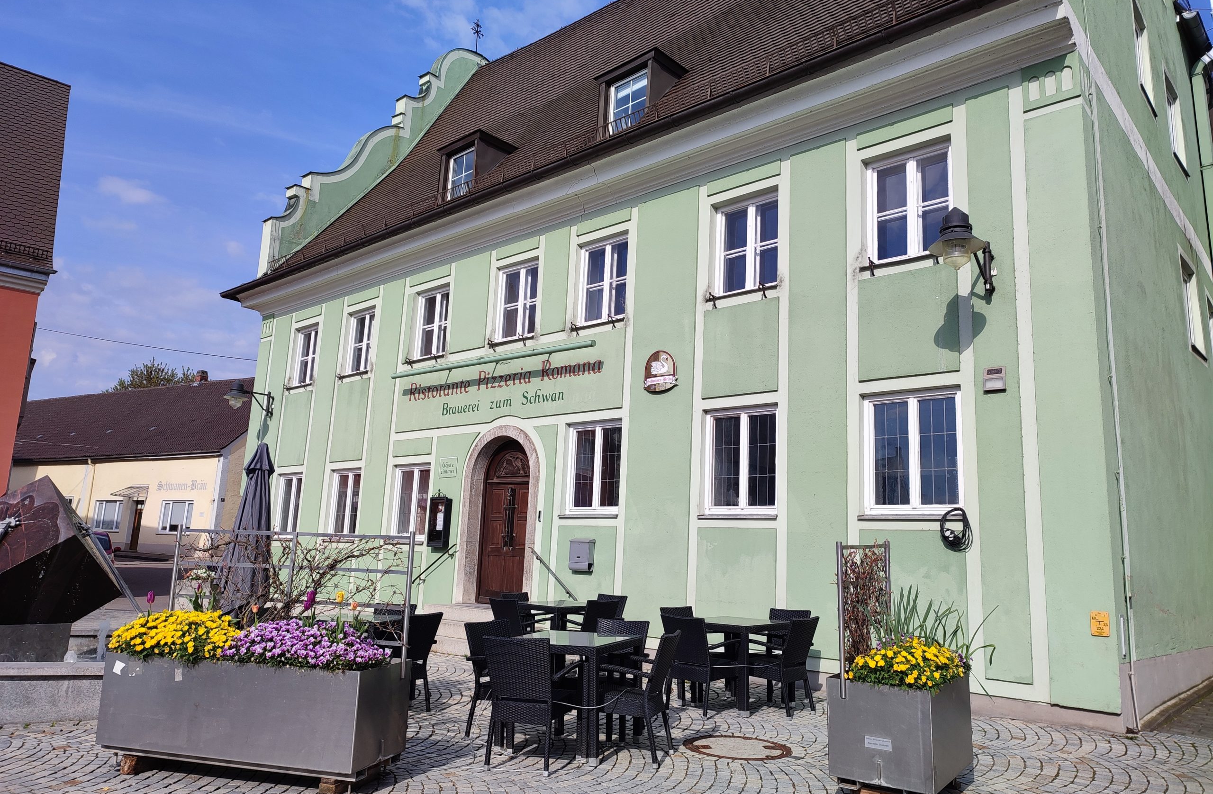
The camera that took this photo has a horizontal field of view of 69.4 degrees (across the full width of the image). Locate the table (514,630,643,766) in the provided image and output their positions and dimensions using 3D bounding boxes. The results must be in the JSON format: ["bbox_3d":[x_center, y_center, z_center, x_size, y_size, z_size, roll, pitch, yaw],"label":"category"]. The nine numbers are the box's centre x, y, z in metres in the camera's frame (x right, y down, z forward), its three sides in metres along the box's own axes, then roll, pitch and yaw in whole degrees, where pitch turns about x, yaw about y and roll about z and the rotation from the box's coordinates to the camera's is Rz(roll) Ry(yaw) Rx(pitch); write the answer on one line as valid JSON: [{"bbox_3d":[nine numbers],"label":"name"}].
[{"bbox_3d":[-0.262,2.128,6.337,0.800,0.740,0.800,-4,-11,25],"label":"table"}]

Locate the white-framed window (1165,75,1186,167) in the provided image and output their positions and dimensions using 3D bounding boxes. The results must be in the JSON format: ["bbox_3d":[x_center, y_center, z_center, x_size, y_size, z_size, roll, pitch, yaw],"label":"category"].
[{"bbox_3d":[7.967,-3.845,12.402,0.160,1.160,1.080,-7,-15,41],"label":"white-framed window"}]

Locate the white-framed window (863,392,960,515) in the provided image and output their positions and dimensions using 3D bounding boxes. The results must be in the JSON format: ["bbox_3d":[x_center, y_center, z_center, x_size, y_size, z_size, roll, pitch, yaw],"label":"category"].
[{"bbox_3d":[3.148,0.590,8.996,1.030,1.210,0.120,-7,-15,42],"label":"white-framed window"}]

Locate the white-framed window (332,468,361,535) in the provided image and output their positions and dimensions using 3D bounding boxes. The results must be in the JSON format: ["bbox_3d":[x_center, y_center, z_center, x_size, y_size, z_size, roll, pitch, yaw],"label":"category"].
[{"bbox_3d":[-4.660,1.929,15.804,1.030,1.220,0.100,-7,-15,42],"label":"white-framed window"}]

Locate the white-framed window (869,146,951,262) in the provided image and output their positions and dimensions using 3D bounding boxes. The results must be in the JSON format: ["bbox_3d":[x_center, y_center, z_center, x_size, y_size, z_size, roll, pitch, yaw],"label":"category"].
[{"bbox_3d":[3.231,-2.013,9.277,0.960,1.140,0.100,-7,-15,42],"label":"white-framed window"}]

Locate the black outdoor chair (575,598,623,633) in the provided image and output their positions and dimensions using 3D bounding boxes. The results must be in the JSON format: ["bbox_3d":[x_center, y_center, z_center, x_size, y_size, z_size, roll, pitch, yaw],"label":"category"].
[{"bbox_3d":[-0.244,2.647,9.589,0.560,0.845,0.560,13,-15,-42],"label":"black outdoor chair"}]

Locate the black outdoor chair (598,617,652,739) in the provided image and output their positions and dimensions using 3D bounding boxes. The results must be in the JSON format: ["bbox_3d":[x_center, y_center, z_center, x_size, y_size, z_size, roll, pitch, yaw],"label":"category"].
[{"bbox_3d":[-0.001,2.171,6.765,0.560,0.845,0.560,-2,-12,25],"label":"black outdoor chair"}]

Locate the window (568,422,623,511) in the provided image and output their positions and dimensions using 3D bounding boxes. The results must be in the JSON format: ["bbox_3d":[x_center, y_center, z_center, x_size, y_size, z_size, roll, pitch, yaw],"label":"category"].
[{"bbox_3d":[-0.126,0.959,11.708,1.040,1.225,0.100,-7,-15,42],"label":"window"}]

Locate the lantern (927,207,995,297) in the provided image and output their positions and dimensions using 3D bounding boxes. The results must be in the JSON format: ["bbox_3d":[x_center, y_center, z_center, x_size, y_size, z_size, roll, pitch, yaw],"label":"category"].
[{"bbox_3d":[3.422,-1.385,8.251,0.530,0.640,1.125,-7,-15,42],"label":"lantern"}]

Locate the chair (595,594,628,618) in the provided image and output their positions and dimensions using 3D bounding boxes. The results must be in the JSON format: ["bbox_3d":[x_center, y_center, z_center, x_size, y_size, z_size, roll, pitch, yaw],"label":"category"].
[{"bbox_3d":[-0.099,2.785,10.395,0.570,0.840,0.570,-8,-13,42],"label":"chair"}]

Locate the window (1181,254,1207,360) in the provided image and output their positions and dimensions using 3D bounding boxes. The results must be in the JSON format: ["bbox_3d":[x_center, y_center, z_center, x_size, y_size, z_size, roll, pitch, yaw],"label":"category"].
[{"bbox_3d":[7.972,-1.211,12.044,0.160,1.160,1.100,-7,-15,41],"label":"window"}]

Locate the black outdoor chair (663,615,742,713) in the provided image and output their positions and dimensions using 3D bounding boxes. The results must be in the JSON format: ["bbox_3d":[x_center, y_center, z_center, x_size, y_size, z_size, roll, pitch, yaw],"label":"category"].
[{"bbox_3d":[0.834,2.325,7.654,0.570,0.830,0.560,9,-13,-41],"label":"black outdoor chair"}]

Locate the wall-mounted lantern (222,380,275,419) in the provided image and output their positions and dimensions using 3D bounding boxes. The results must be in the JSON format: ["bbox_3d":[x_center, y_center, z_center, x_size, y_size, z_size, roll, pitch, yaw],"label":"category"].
[{"bbox_3d":[-7.293,0.030,17.878,0.500,0.680,1.040,-7,-15,42],"label":"wall-mounted lantern"}]

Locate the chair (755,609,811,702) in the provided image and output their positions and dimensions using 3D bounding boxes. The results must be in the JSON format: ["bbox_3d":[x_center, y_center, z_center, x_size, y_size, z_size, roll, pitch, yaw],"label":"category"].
[{"bbox_3d":[1.625,2.467,8.371,0.570,0.840,0.570,-9,-14,44],"label":"chair"}]

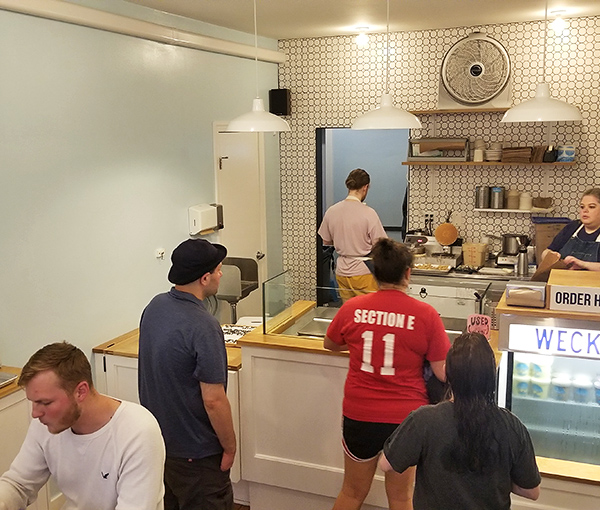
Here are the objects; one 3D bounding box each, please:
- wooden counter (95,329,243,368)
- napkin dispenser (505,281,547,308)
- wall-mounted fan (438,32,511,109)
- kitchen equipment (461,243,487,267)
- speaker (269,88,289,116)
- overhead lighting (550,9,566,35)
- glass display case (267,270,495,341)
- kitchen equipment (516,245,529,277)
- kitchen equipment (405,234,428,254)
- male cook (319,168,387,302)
[{"bbox_3d":[-0.723,0.558,3.267,1.020,0.060,0.530,3,10,18],"label":"wooden counter"},{"bbox_3d":[1.168,0.204,2.639,0.175,0.115,0.140,3,10,18],"label":"napkin dispenser"},{"bbox_3d":[1.390,-1.465,4.056,0.540,0.570,0.170,3,10,18],"label":"wall-mounted fan"},{"bbox_3d":[1.417,-0.004,4.122,0.185,0.185,0.185,3,10,18],"label":"kitchen equipment"},{"bbox_3d":[-0.182,-1.351,4.525,0.160,0.225,0.160,1,10,6],"label":"speaker"},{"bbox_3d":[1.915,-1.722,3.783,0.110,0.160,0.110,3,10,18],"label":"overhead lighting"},{"bbox_3d":[0.464,0.338,3.164,1.280,0.330,0.470,3,10,18],"label":"glass display case"},{"bbox_3d":[1.637,0.041,3.757,0.085,0.245,0.085,3,10,18],"label":"kitchen equipment"},{"bbox_3d":[0.964,-0.087,4.226,0.200,0.170,0.240,3,10,18],"label":"kitchen equipment"},{"bbox_3d":[0.397,0.221,3.903,0.500,1.740,0.400,3,10,18],"label":"male cook"}]

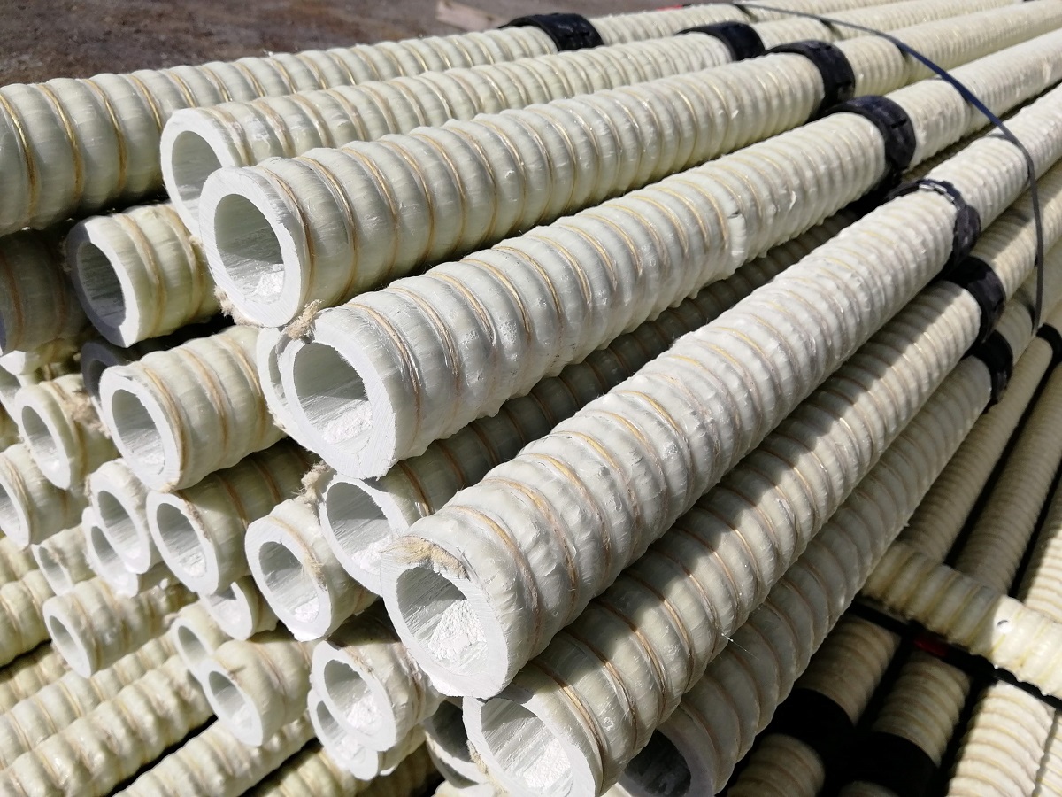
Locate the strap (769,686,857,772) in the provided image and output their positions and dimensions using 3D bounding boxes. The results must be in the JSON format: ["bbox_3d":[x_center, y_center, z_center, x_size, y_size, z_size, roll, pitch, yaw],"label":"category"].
[{"bbox_3d":[0.249,0.314,0.754,0.070,0.070,0.058,25,32,30],"label":"strap"}]

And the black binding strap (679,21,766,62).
[{"bbox_3d":[0.153,-0.275,0.694,0.070,0.070,0.058,25,37,29],"label":"black binding strap"}]

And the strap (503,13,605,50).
[{"bbox_3d":[0.014,-0.253,0.632,0.070,0.070,0.058,25,38,30],"label":"strap"}]

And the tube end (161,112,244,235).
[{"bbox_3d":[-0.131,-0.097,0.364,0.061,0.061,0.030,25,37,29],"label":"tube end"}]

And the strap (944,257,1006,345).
[{"bbox_3d":[0.327,-0.070,0.652,0.070,0.070,0.058,26,37,31],"label":"strap"}]

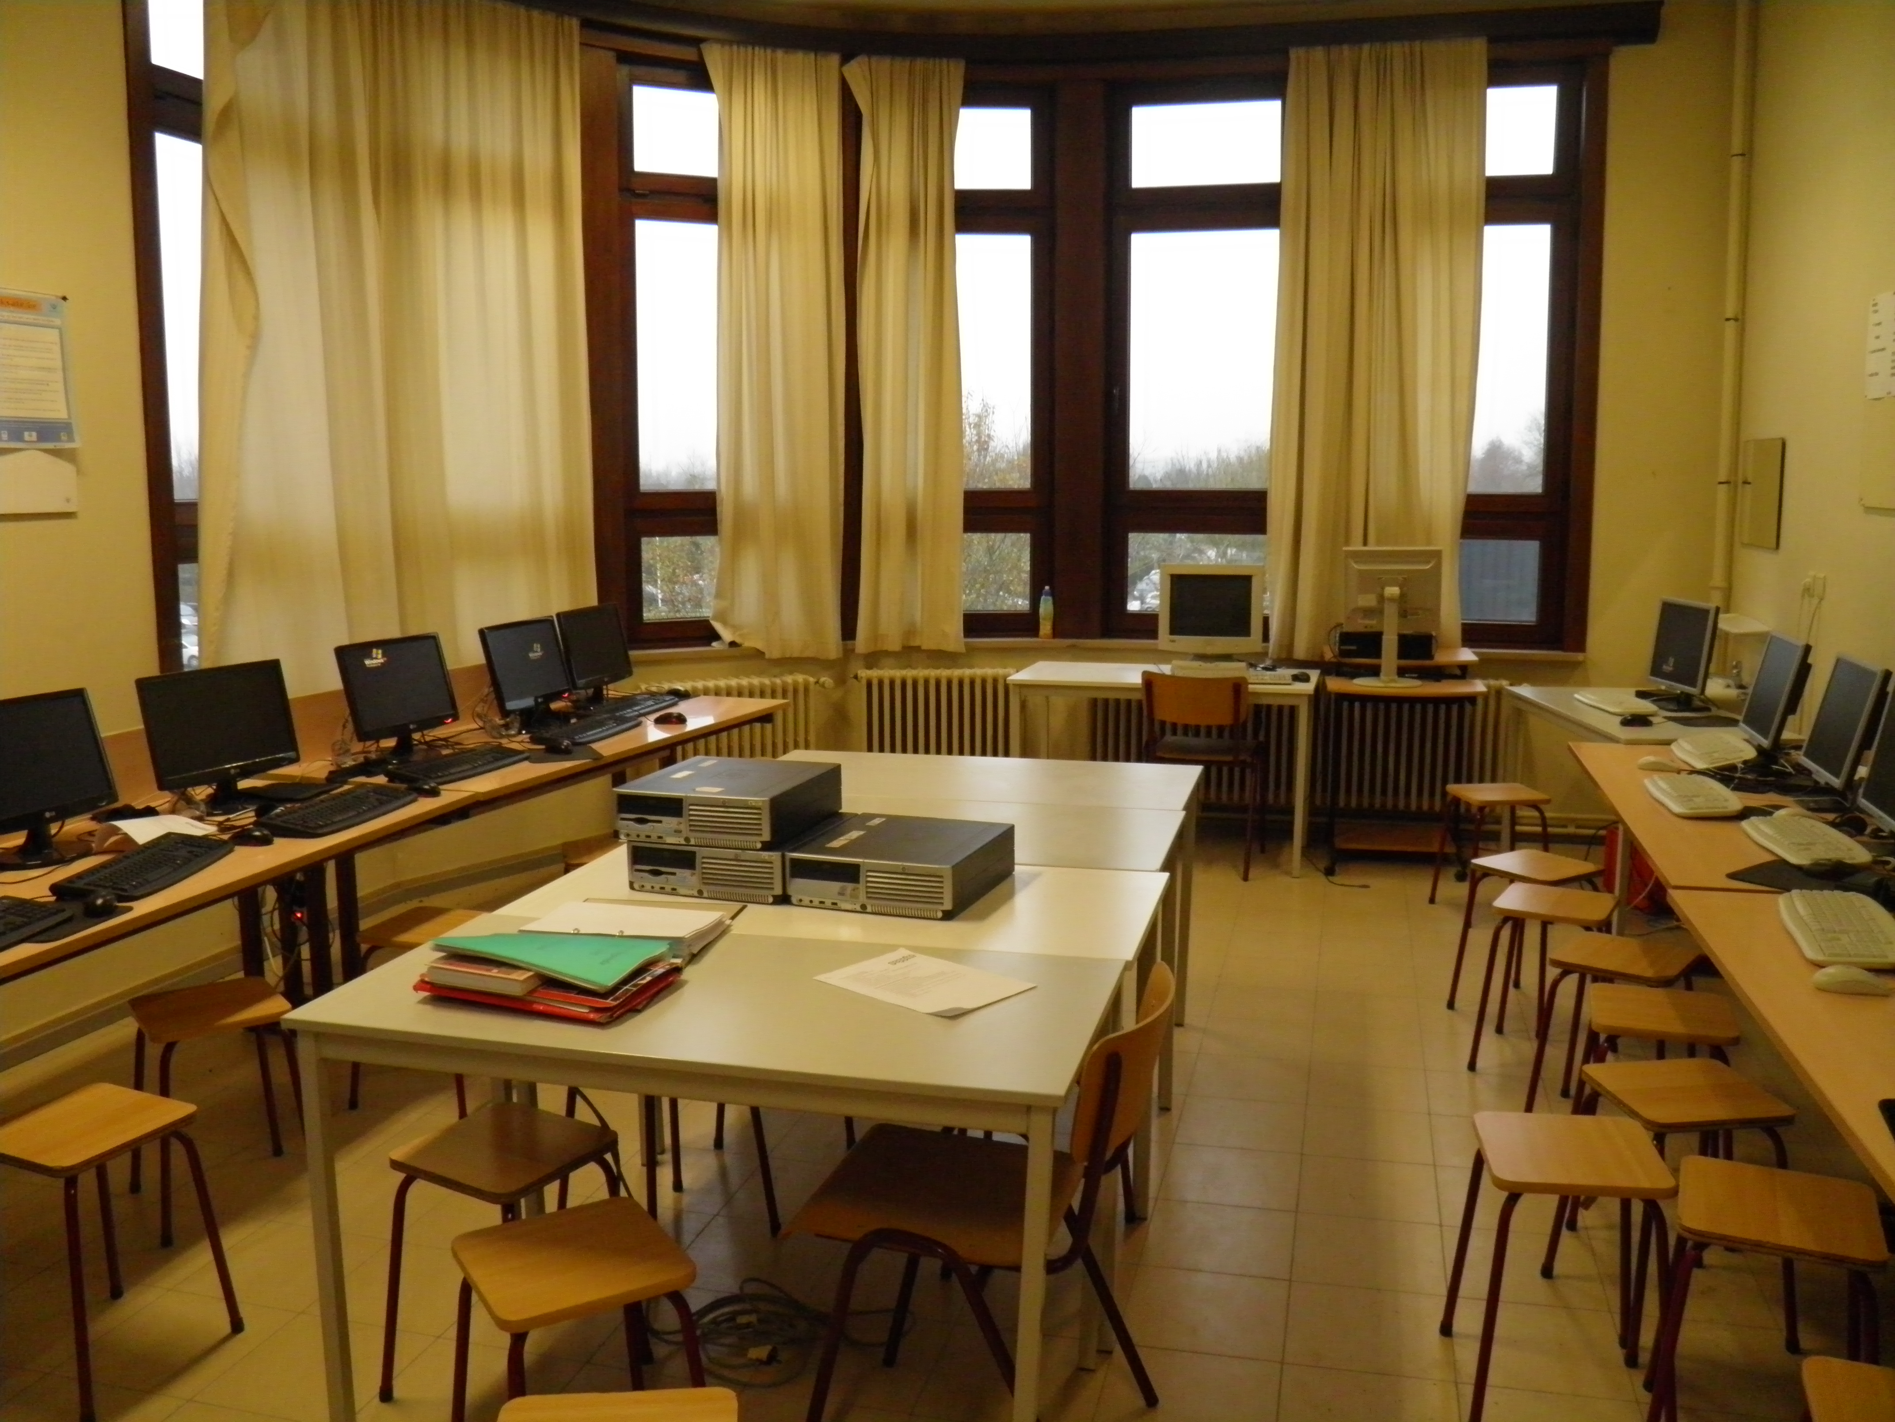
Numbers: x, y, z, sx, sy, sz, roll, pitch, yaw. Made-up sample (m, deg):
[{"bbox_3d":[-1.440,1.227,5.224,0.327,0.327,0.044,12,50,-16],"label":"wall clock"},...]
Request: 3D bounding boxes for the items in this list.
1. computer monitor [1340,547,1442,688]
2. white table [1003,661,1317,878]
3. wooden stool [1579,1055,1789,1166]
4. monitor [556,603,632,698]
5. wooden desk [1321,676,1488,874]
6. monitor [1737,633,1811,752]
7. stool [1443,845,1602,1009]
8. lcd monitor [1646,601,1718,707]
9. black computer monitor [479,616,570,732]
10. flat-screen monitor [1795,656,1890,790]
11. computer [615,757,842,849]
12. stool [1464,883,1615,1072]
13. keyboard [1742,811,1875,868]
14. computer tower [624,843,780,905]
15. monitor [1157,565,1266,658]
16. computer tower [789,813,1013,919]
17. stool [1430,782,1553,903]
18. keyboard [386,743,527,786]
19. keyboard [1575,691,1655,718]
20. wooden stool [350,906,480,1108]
[{"bbox_3d":[1.837,-0.391,6.322,0.410,0.545,0.230,1,9,7],"label":"computer monitor"},{"bbox_3d":[0.924,0.225,6.509,1.210,0.766,0.620,3,9,15],"label":"white table"},{"bbox_3d":[1.385,0.939,2.921,0.330,0.448,0.330,0,9,-5],"label":"wooden stool"},{"bbox_3d":[-1.279,-0.192,5.576,0.170,0.365,0.440,3,9,16],"label":"monitor"},{"bbox_3d":[1.894,0.240,6.429,0.640,0.770,0.540,2,9,9],"label":"wooden desk"},{"bbox_3d":[2.319,-0.017,4.272,0.200,0.380,0.373,2,9,15],"label":"monitor"},{"bbox_3d":[1.711,0.665,4.461,0.325,0.452,0.325,-6,10,-34],"label":"stool"},{"bbox_3d":[2.579,-0.196,5.363,0.200,0.380,0.375,0,9,-2],"label":"lcd monitor"},{"bbox_3d":[-1.383,-0.118,5.068,0.190,0.365,0.440,2,9,18],"label":"black computer monitor"},{"bbox_3d":[2.231,0.049,3.818,0.190,0.370,0.375,2,9,14],"label":"flat-screen monitor"},{"bbox_3d":[-0.447,0.186,3.193,0.338,0.100,0.379,2,9,17],"label":"computer"},{"bbox_3d":[1.604,0.721,4.074,0.325,0.452,0.325,5,10,30],"label":"stool"},{"bbox_3d":[1.916,0.282,3.432,0.165,0.028,0.440,-5,7,14],"label":"keyboard"},{"bbox_3d":[-0.415,0.290,3.178,0.338,0.100,0.379,3,9,19],"label":"computer tower"},{"bbox_3d":[1.099,-0.382,6.295,0.420,0.445,0.420,2,9,14],"label":"monitor"},{"bbox_3d":[-0.087,0.306,3.076,0.338,0.100,0.379,3,9,20],"label":"computer tower"},{"bbox_3d":[1.984,0.517,5.542,0.330,0.450,0.330,-1,9,-4],"label":"stool"},{"bbox_3d":[-1.391,0.157,4.406,0.165,0.035,0.445,3,9,20],"label":"keyboard"},{"bbox_3d":[2.368,-0.032,5.438,0.165,0.028,0.450,-2,8,7],"label":"keyboard"},{"bbox_3d":[-1.319,0.766,3.958,0.330,0.448,0.330,2,9,10],"label":"wooden stool"}]

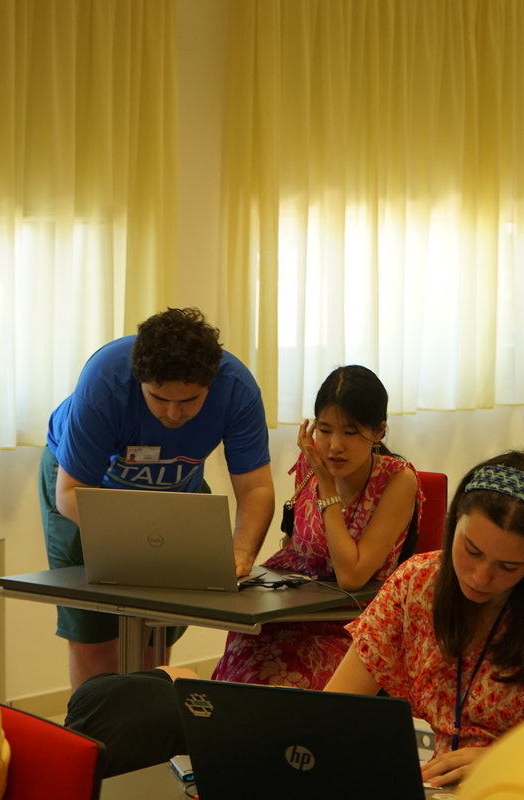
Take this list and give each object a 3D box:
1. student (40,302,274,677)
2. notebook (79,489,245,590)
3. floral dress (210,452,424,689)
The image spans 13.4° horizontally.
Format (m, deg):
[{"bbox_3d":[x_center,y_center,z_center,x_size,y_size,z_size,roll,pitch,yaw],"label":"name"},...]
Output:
[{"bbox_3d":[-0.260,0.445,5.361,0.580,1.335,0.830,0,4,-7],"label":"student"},{"bbox_3d":[-0.192,0.291,4.947,0.351,0.230,0.303,1,4,18],"label":"notebook"},{"bbox_3d":[0.194,0.465,5.182,0.450,0.700,0.620,3,5,40],"label":"floral dress"}]

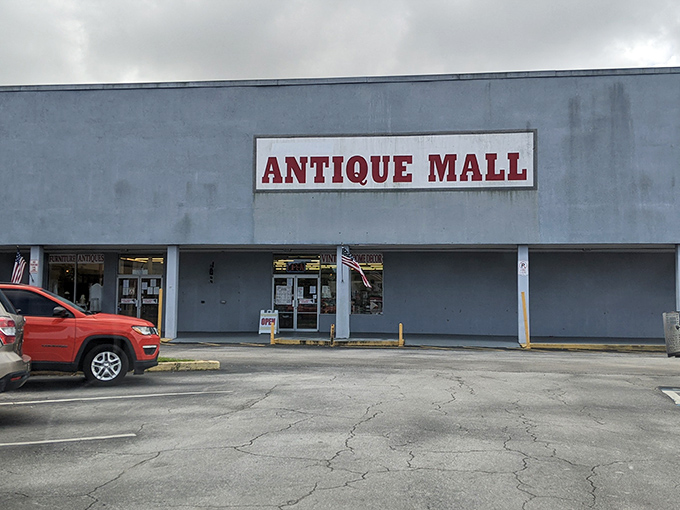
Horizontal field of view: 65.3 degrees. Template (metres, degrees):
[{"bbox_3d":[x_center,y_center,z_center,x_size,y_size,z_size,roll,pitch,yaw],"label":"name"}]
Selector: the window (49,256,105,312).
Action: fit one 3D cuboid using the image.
[{"bbox_3d":[-10.565,1.148,21.345,2.339,2.327,0.120,0,-4,5],"label":"window"}]

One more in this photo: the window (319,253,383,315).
[{"bbox_3d":[0.467,1.107,20.383,2.429,2.352,0.120,0,-4,5],"label":"window"}]

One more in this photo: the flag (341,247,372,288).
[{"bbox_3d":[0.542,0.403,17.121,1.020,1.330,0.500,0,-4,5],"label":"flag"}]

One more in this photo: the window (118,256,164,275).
[{"bbox_3d":[-7.905,0.442,21.159,1.885,0.722,0.100,0,-4,5],"label":"window"}]

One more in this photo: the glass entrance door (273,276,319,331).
[{"bbox_3d":[-1.692,1.875,20.509,1.827,2.153,0.100,0,-4,5],"label":"glass entrance door"}]

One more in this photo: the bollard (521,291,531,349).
[{"bbox_3d":[5.922,2.076,16.879,0.105,1.784,0.105,-4,-5,5],"label":"bollard"}]

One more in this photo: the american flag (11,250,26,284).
[{"bbox_3d":[-10.878,0.491,17.963,0.420,1.420,0.520,0,-4,5],"label":"american flag"}]

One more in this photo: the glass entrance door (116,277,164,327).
[{"bbox_3d":[-7.932,1.924,21.051,1.900,2.171,0.100,0,-4,5],"label":"glass entrance door"}]

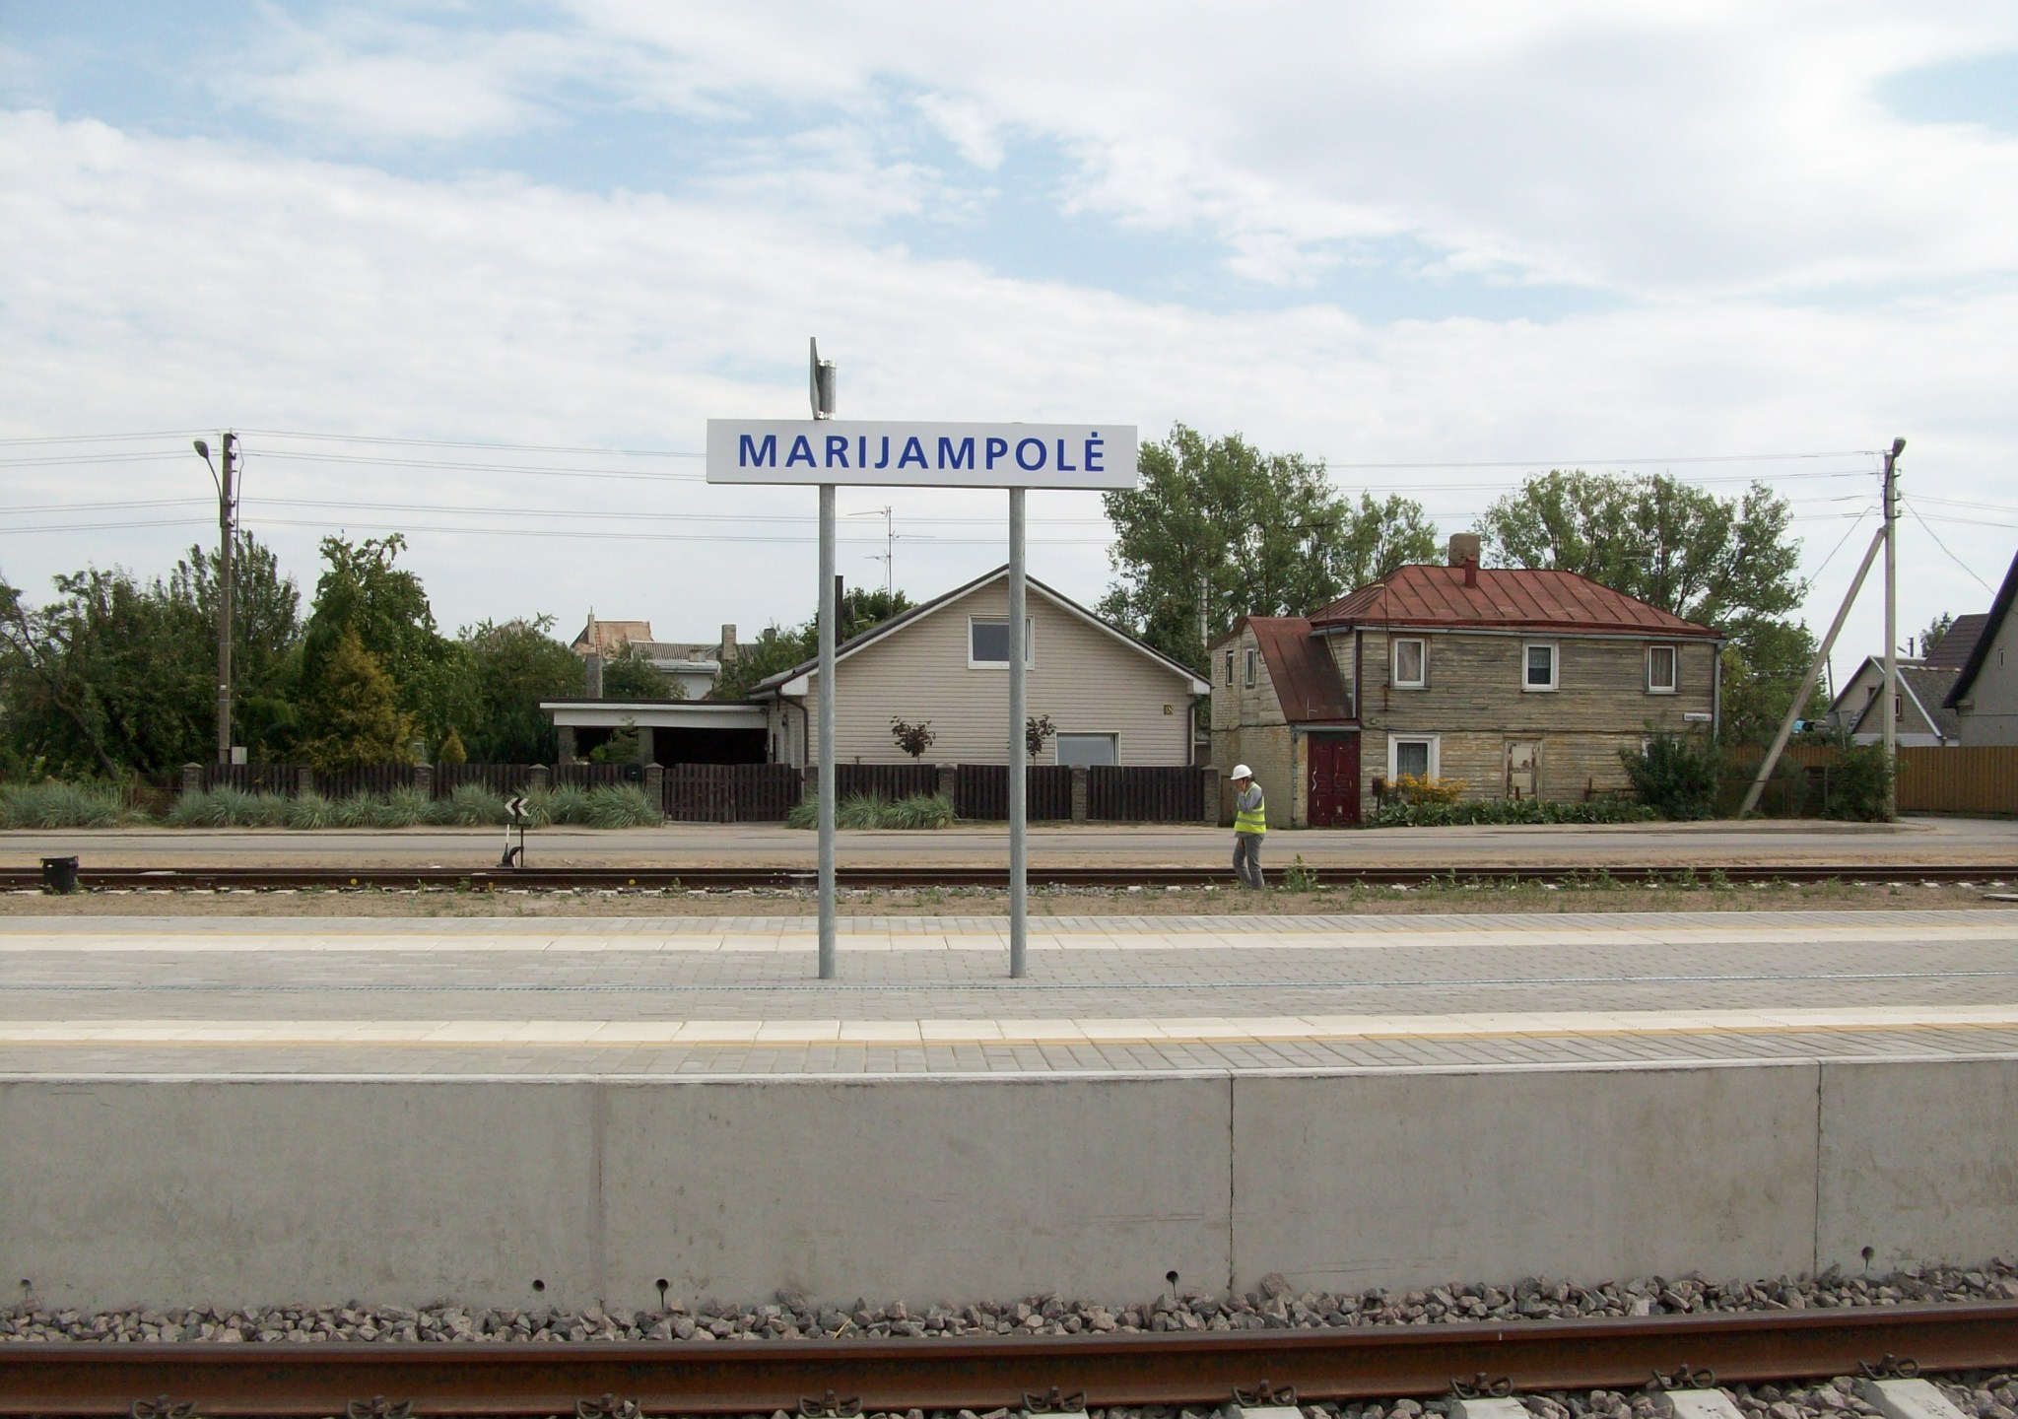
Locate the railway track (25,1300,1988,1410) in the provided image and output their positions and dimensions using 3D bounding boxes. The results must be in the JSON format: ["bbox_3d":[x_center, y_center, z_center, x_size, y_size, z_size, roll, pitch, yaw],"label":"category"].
[{"bbox_3d":[0.103,1.783,5.347,5.600,0.170,0.160,0,-1,-4],"label":"railway track"}]

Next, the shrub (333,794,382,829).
[{"bbox_3d":[-14.650,2.270,44.600,1.150,0.800,1.100,0,-1,-4],"label":"shrub"}]

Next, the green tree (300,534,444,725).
[{"bbox_3d":[-17.696,-0.964,55.000,4.100,7.830,4.000,0,-1,-4],"label":"green tree"}]

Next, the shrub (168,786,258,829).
[{"bbox_3d":[-18.954,2.299,47.000,2.100,1.000,1.400,0,-1,-4],"label":"shrub"}]

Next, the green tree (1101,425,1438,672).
[{"bbox_3d":[9.944,-3.777,76.000,12.800,14.270,10.500,0,-1,-4],"label":"green tree"}]

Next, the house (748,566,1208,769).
[{"bbox_3d":[-1.300,-0.350,57.000,11.500,6.600,9.500,0,-1,-13],"label":"house"}]

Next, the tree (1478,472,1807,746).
[{"bbox_3d":[22.500,-2.500,70.000,11.600,11.600,10.000,0,-1,-4],"label":"tree"}]

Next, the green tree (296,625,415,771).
[{"bbox_3d":[-15.750,0.320,47.700,2.900,4.700,2.800,0,-1,-4],"label":"green tree"}]

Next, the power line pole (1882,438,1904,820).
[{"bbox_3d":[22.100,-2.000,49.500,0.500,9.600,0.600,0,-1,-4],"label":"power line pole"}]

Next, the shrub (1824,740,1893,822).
[{"bbox_3d":[21.270,1.820,49.600,1.700,2.050,1.600,0,-1,-4],"label":"shrub"}]

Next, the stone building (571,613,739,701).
[{"bbox_3d":[-14.400,-0.200,80.000,7.500,7.300,8.000,0,-1,-6],"label":"stone building"}]

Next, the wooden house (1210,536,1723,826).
[{"bbox_3d":[12.316,-0.837,53.832,11.770,7.740,6.900,0,-1,-11],"label":"wooden house"}]

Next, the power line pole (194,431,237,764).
[{"bbox_3d":[-19.000,-2.000,47.500,1.000,9.300,0.800,0,-1,-4],"label":"power line pole"}]

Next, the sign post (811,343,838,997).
[{"bbox_3d":[-0.880,-0.250,9.530,0.140,3.080,0.160,0,-1,-4],"label":"sign post"}]

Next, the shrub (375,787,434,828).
[{"bbox_3d":[-14.459,2.338,47.400,1.370,0.970,1.200,0,-1,-4],"label":"shrub"}]

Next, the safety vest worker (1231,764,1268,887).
[{"bbox_3d":[3.397,1.676,28.100,0.500,1.800,0.520,0,-1,-4],"label":"safety vest worker"}]

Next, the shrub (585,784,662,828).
[{"bbox_3d":[-9.277,2.319,47.800,1.850,1.020,1.400,0,-1,-4],"label":"shrub"}]

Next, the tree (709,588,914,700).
[{"bbox_3d":[-6.600,-0.410,67.000,6.900,7.100,6.200,0,-1,-4],"label":"tree"}]

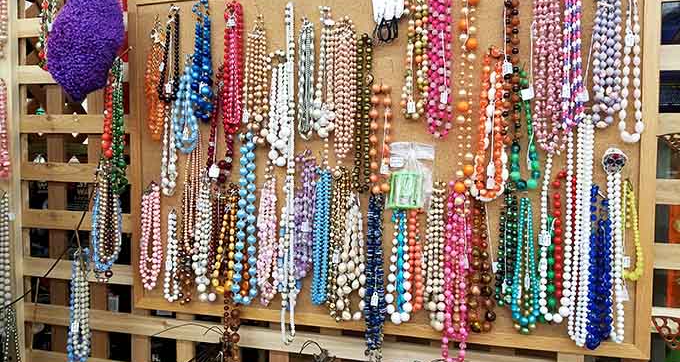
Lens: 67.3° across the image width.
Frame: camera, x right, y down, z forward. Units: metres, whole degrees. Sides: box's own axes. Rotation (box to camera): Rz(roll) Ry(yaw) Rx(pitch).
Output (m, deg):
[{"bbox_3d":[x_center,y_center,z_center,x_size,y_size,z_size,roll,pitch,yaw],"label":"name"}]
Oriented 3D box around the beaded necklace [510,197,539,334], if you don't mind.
[{"bbox_3d":[0.288,0.132,0.793,0.034,0.215,0.020,1,3,16],"label":"beaded necklace"}]

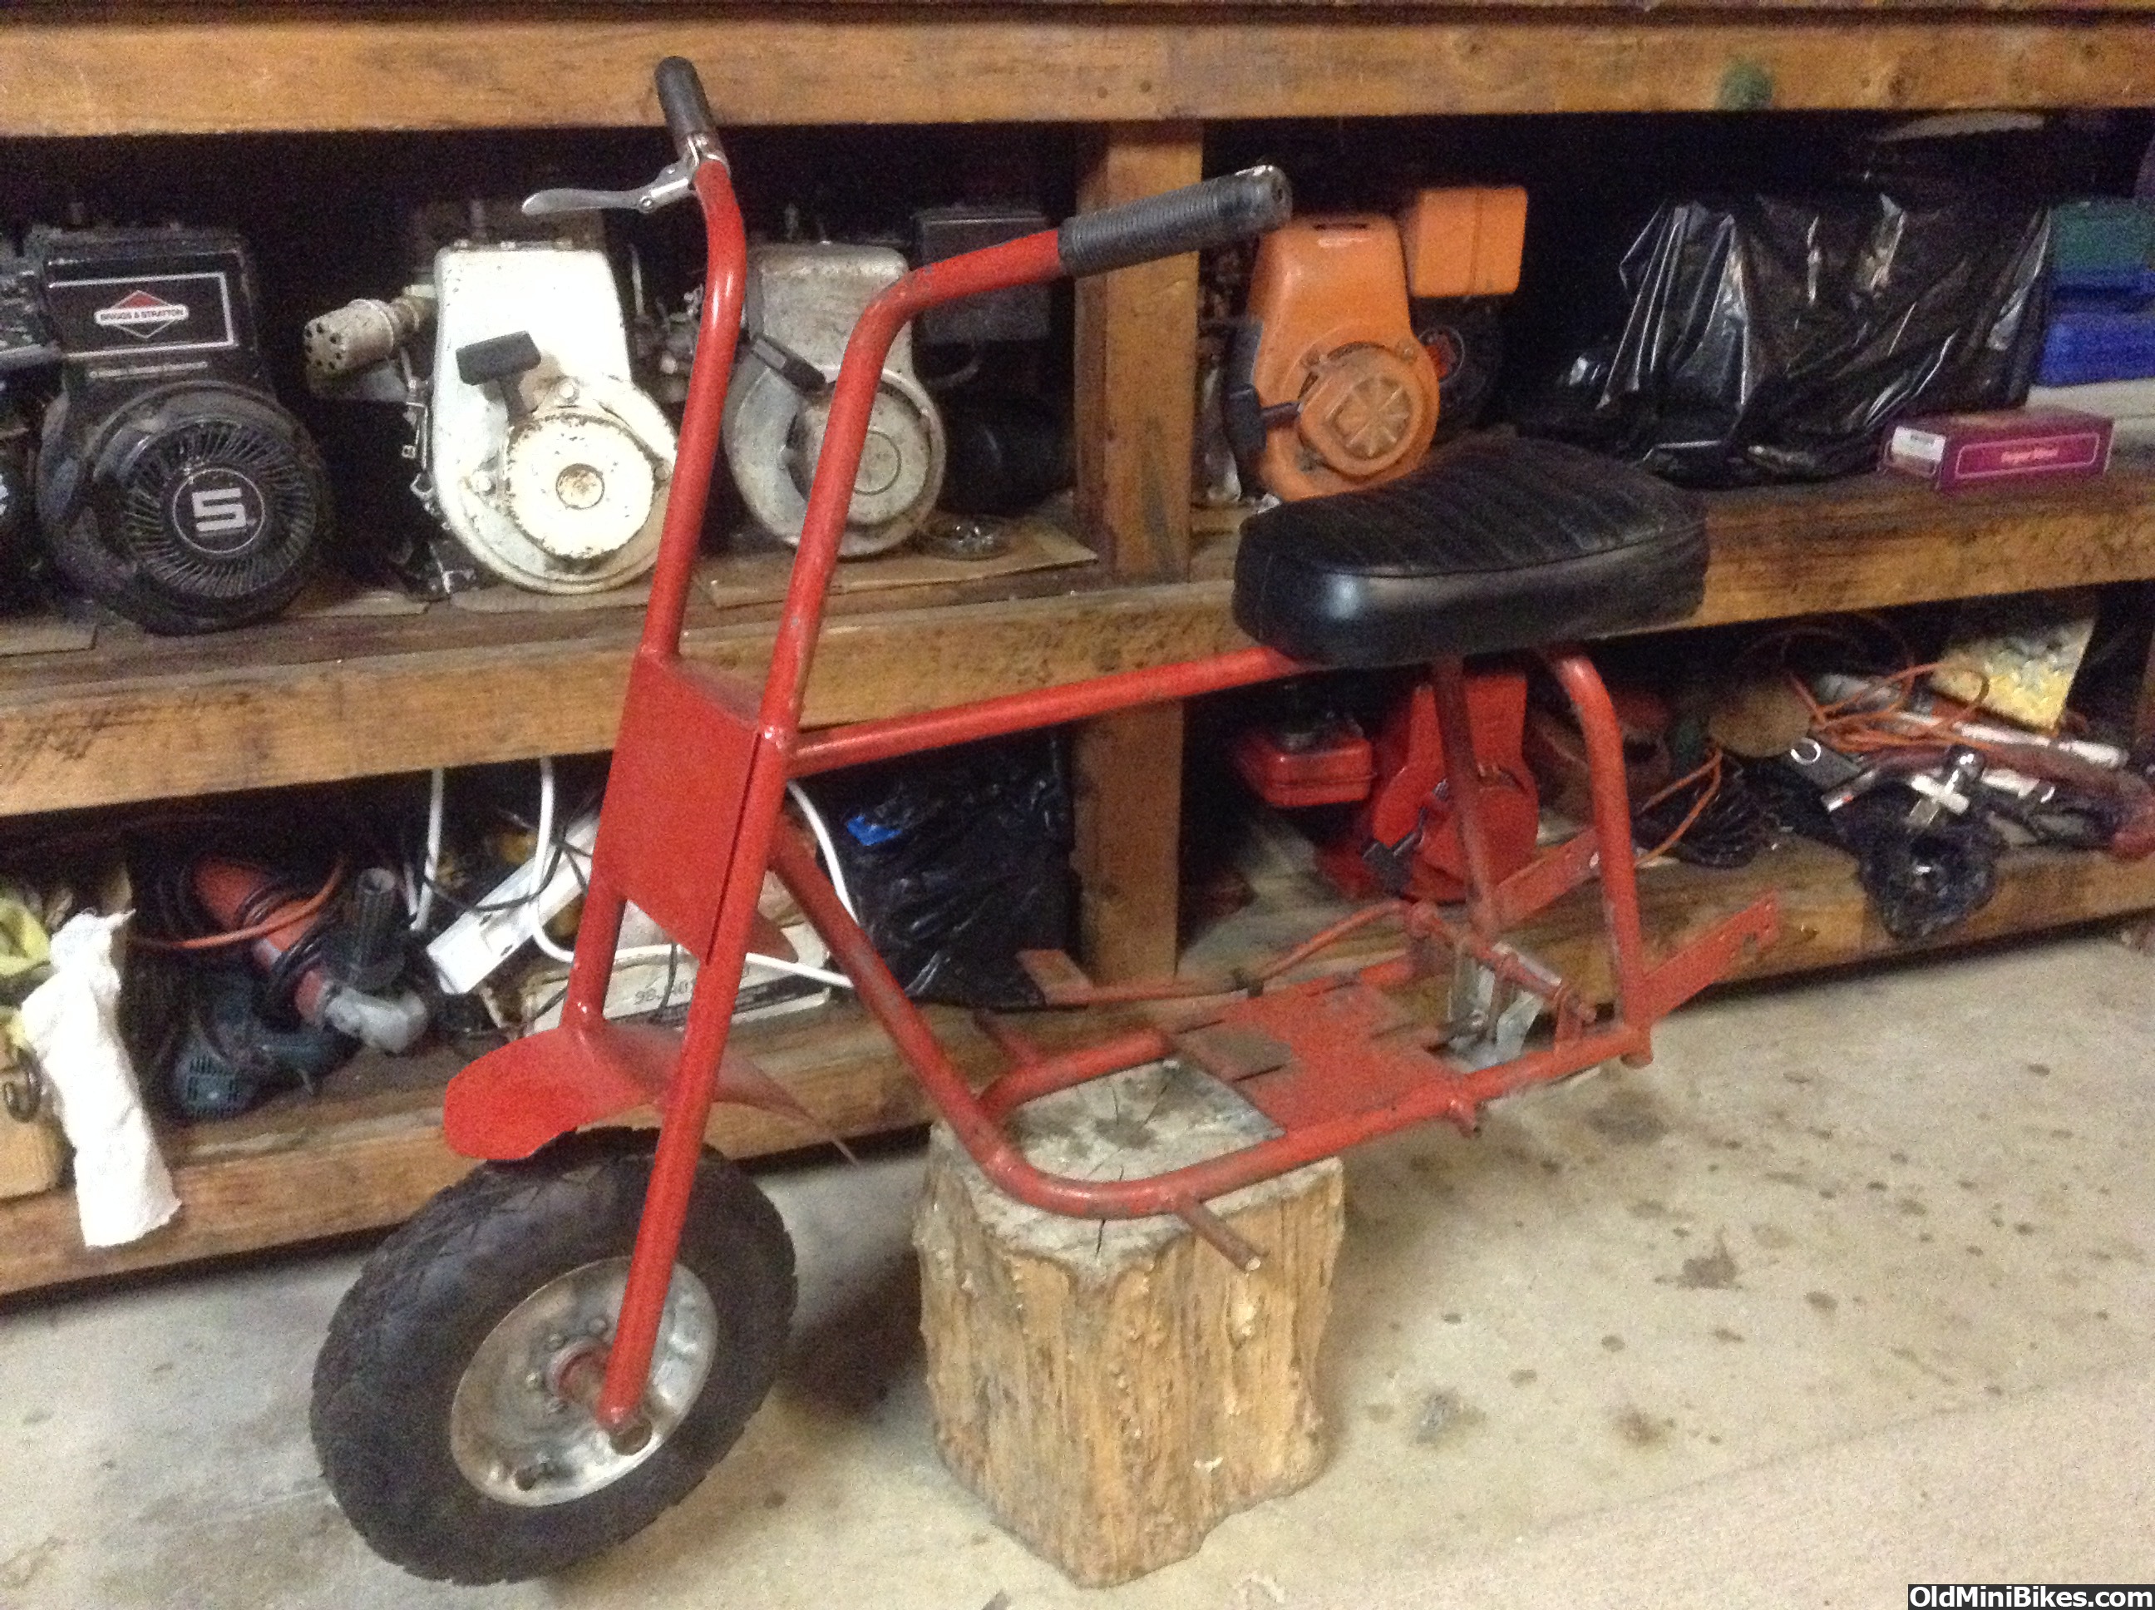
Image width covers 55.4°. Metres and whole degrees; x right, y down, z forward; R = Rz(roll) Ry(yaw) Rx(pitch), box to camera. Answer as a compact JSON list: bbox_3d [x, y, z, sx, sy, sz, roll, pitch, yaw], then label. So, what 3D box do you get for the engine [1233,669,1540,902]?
[{"bbox_3d":[0.323,-0.038,2.251,0.307,0.255,0.234,-7,23,-19],"label":"engine"}]

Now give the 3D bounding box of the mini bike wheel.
[{"bbox_3d":[-0.336,0.364,1.359,0.333,0.333,0.090,-15,30,-34],"label":"mini bike wheel"}]

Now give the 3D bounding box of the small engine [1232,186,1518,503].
[{"bbox_3d":[0.295,-0.488,2.173,0.338,0.299,0.260,-7,23,-19],"label":"small engine"}]

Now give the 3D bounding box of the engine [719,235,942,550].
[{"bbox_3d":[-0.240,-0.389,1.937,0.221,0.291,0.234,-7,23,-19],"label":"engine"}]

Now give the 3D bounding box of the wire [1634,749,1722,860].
[{"bbox_3d":[0.675,0.002,2.298,0.099,0.104,0.083,-7,23,-18],"label":"wire"}]

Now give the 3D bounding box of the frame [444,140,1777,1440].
[{"bbox_3d":[0.118,-0.054,1.493,1.189,0.806,0.468,-11,30,-34],"label":"frame"}]

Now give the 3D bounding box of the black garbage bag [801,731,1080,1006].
[{"bbox_3d":[-0.167,0.024,2.018,0.250,0.281,0.250,-7,23,-18],"label":"black garbage bag"}]

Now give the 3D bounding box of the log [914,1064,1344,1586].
[{"bbox_3d":[0.033,0.370,1.528,0.256,0.265,0.231,-14,26,-33],"label":"log"}]

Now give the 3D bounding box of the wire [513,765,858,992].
[{"bbox_3d":[-0.369,0.062,1.958,0.307,0.208,0.146,-7,23,-19],"label":"wire"}]

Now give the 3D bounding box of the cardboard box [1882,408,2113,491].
[{"bbox_3d":[1.039,-0.405,2.320,0.253,0.063,0.102,-9,24,-23],"label":"cardboard box"}]

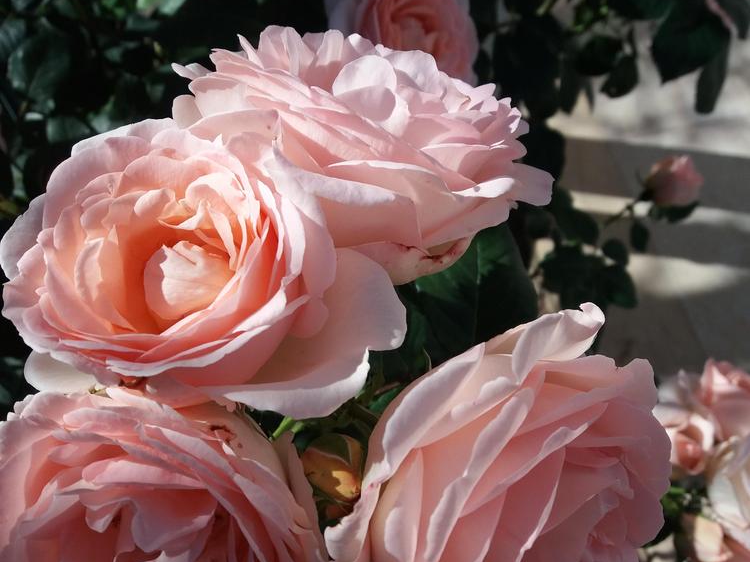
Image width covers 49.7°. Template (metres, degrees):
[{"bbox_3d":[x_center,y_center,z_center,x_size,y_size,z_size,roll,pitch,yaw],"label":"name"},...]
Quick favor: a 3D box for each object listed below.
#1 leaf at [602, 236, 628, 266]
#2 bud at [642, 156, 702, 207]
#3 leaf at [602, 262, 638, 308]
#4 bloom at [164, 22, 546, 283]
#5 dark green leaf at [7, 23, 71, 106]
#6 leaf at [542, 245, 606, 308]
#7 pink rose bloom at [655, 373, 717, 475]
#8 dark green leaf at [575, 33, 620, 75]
[{"bbox_3d":[0.181,-0.022,0.610,0.019,0.006,0.023,-21,62,-12],"label":"leaf"},{"bbox_3d":[0.221,-0.073,0.600,0.042,0.034,0.034,-30,10,9],"label":"bud"},{"bbox_3d":[0.184,0.003,0.610,0.022,0.008,0.034,-21,62,-12],"label":"leaf"},{"bbox_3d":[-0.004,-0.042,0.258,0.106,0.056,0.104,14,19,-6],"label":"bloom"},{"bbox_3d":[-0.257,-0.165,0.620,0.051,0.012,0.066,15,79,-14],"label":"dark green leaf"},{"bbox_3d":[0.147,-0.003,0.600,0.047,0.012,0.050,-27,70,1],"label":"leaf"},{"bbox_3d":[0.228,0.106,0.600,0.062,0.050,0.062,3,53,-5],"label":"pink rose bloom"},{"bbox_3d":[0.171,-0.174,0.620,0.037,0.012,0.031,-29,79,7],"label":"dark green leaf"}]

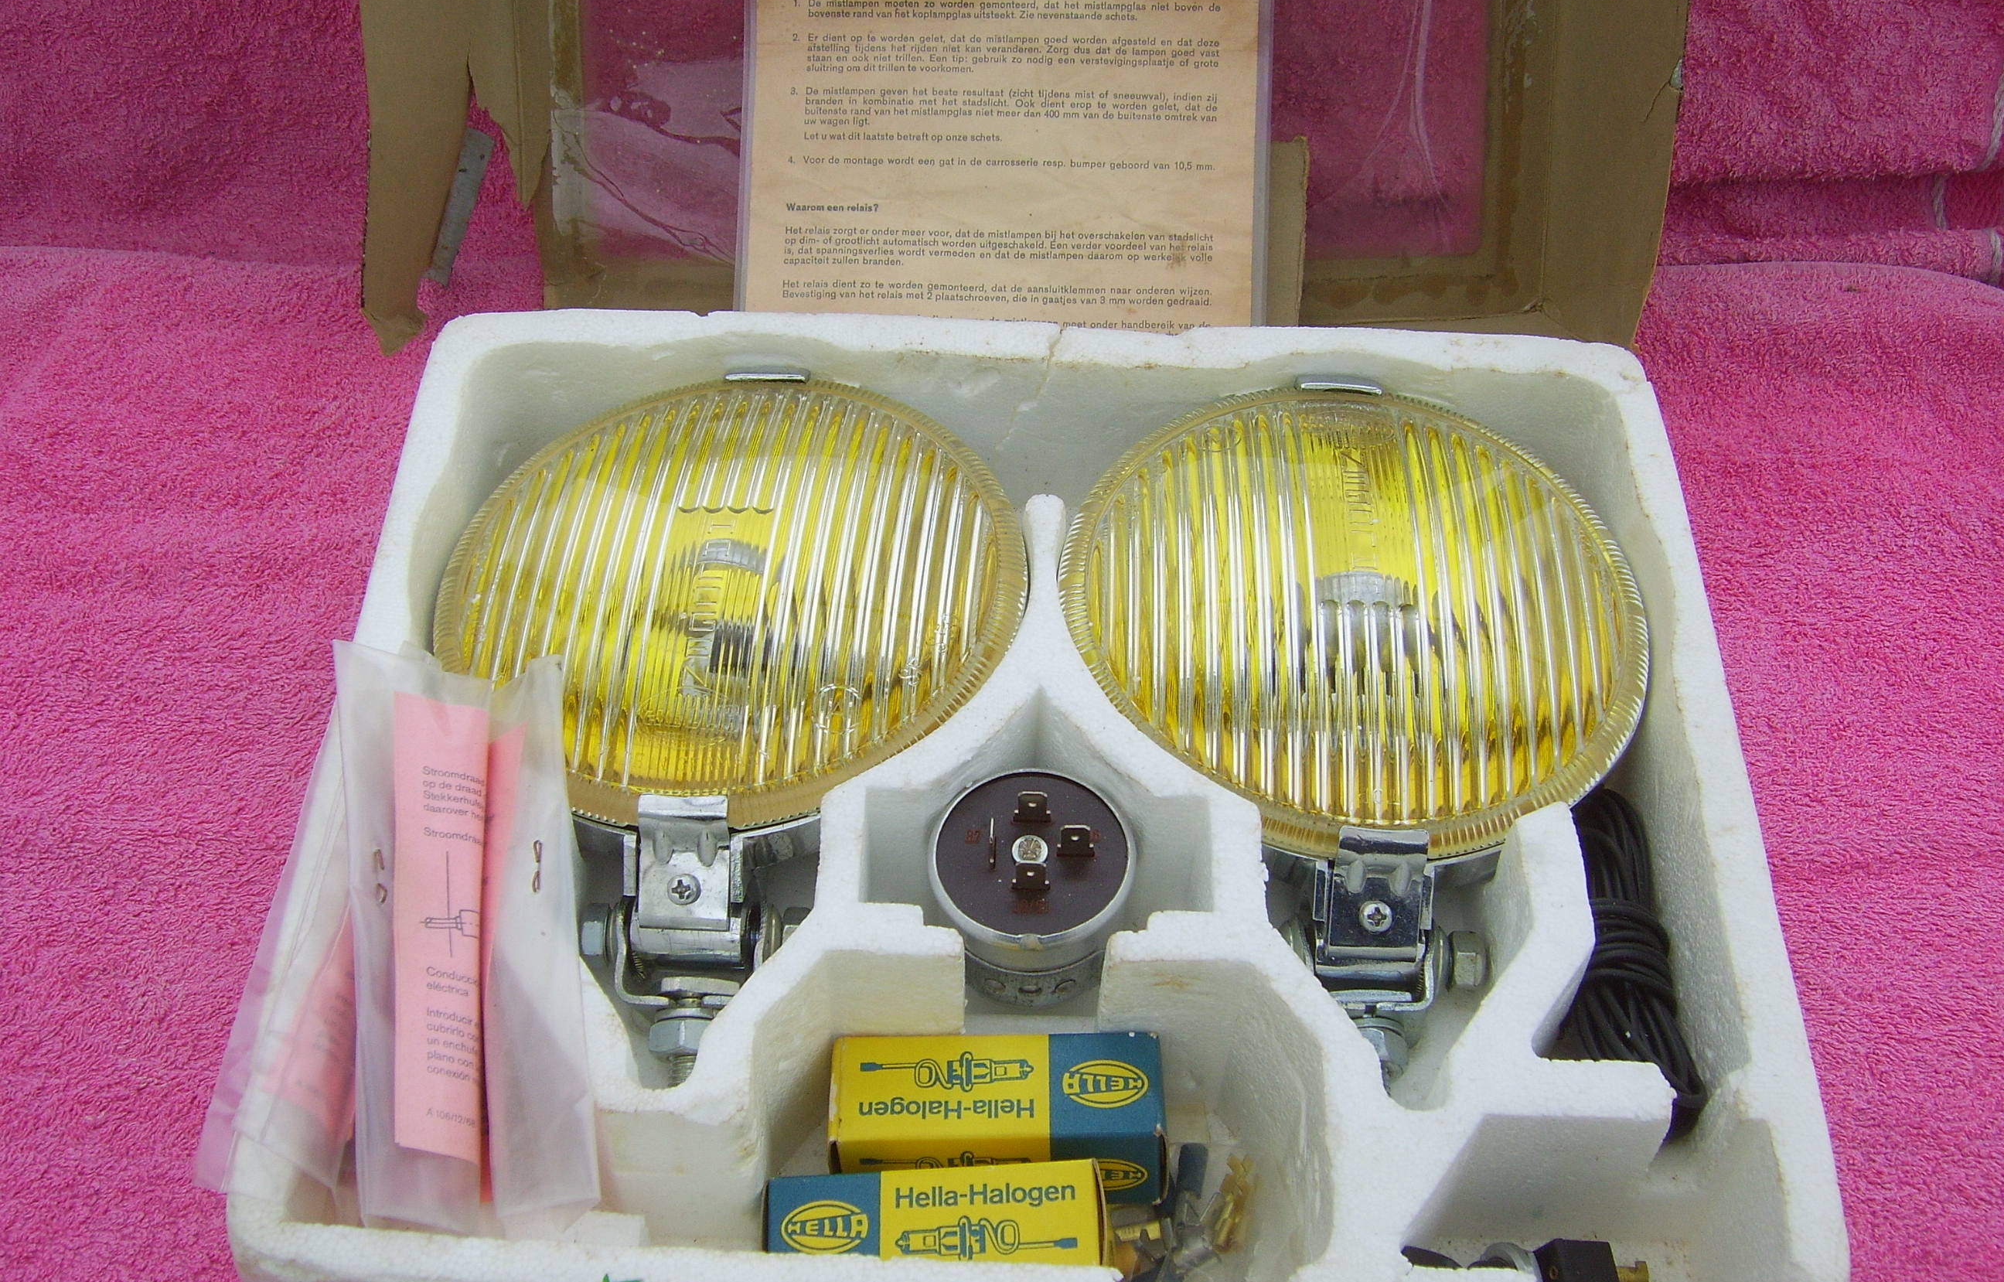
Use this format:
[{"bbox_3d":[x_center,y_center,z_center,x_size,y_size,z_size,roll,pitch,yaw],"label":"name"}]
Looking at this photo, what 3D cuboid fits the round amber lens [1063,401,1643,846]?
[{"bbox_3d":[0.086,-0.011,0.537,0.144,0.027,0.144,2,52,1],"label":"round amber lens"}]

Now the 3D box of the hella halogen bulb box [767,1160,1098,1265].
[{"bbox_3d":[-0.013,0.131,0.470,0.071,0.026,0.026,-2,48,1],"label":"hella halogen bulb box"}]

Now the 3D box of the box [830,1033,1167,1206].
[{"bbox_3d":[-0.001,0.105,0.482,0.071,0.026,0.026,-1,43,0],"label":"box"}]

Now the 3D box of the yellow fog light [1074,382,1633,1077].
[{"bbox_3d":[0.085,0.020,0.541,0.146,0.070,0.192,2,52,1],"label":"yellow fog light"}]

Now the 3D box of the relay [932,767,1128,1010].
[{"bbox_3d":[0.007,0.055,0.508,0.047,0.038,0.047,2,52,1],"label":"relay"}]

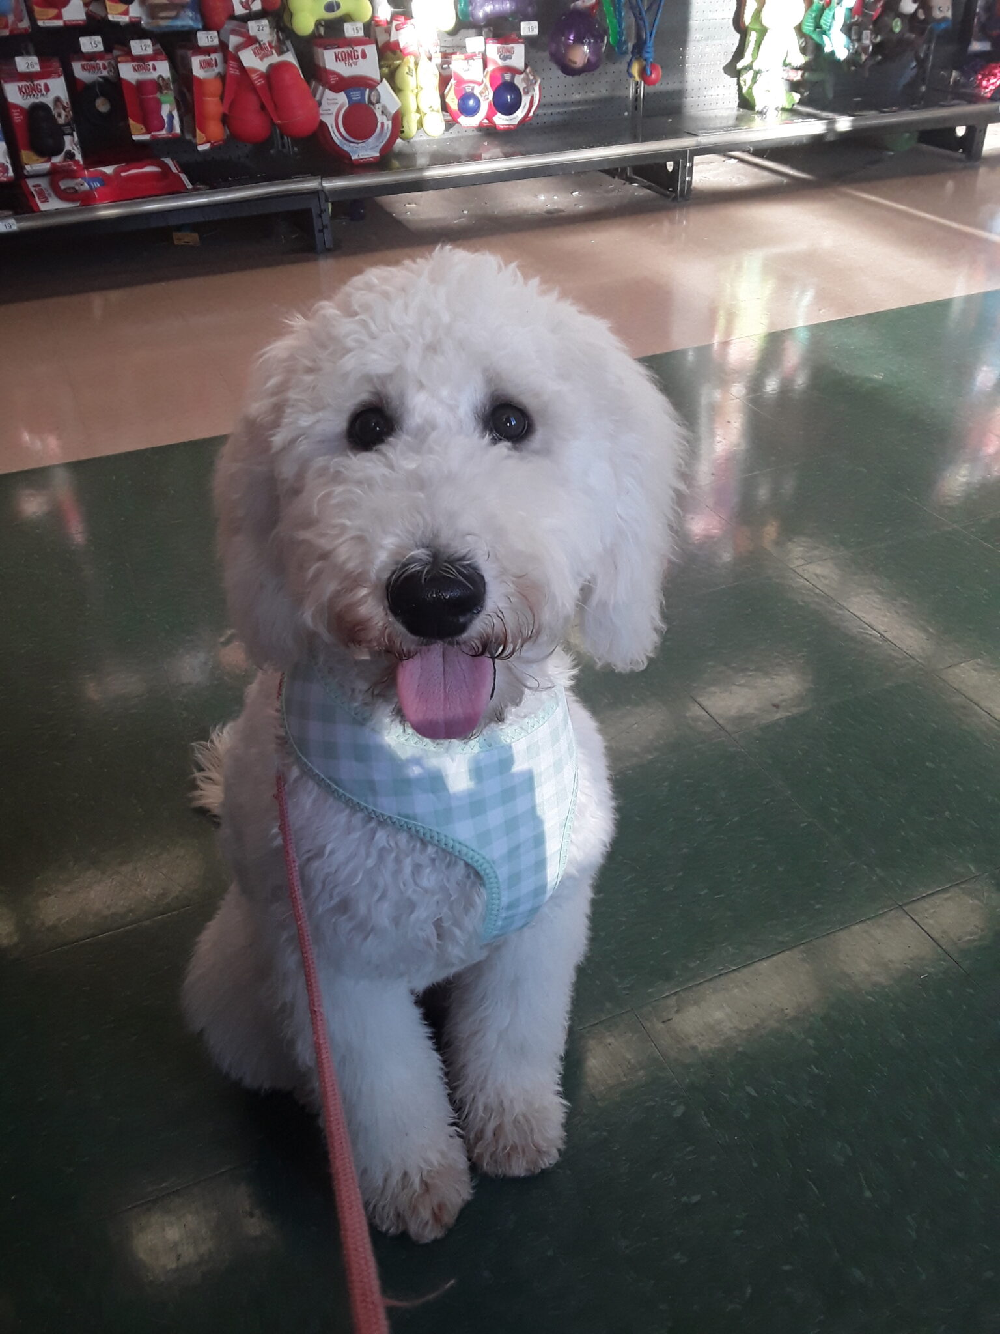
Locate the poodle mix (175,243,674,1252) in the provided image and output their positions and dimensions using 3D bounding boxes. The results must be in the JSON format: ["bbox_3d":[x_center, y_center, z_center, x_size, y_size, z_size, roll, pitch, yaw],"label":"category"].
[{"bbox_3d":[-0.111,0.019,0.836,0.340,0.700,0.500,-13,37,-14],"label":"poodle mix"}]

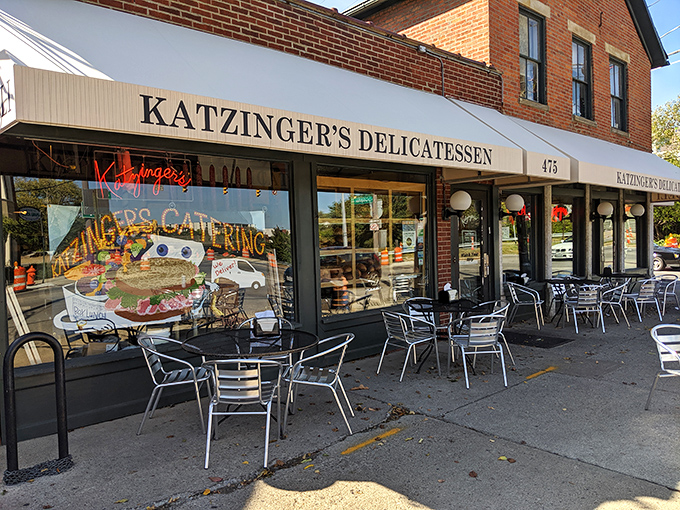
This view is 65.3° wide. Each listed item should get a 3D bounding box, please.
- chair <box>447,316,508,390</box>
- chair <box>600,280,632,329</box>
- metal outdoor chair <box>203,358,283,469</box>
[{"bbox_3d":[1.494,0.986,5.708,0.560,0.730,0.575,-2,2,-4],"label":"chair"},{"bbox_3d":[4.589,0.840,9.069,0.575,0.730,0.560,-2,2,3],"label":"chair"},{"bbox_3d":[-0.704,1.073,3.860,0.560,0.730,0.575,-2,2,-1],"label":"metal outdoor chair"}]

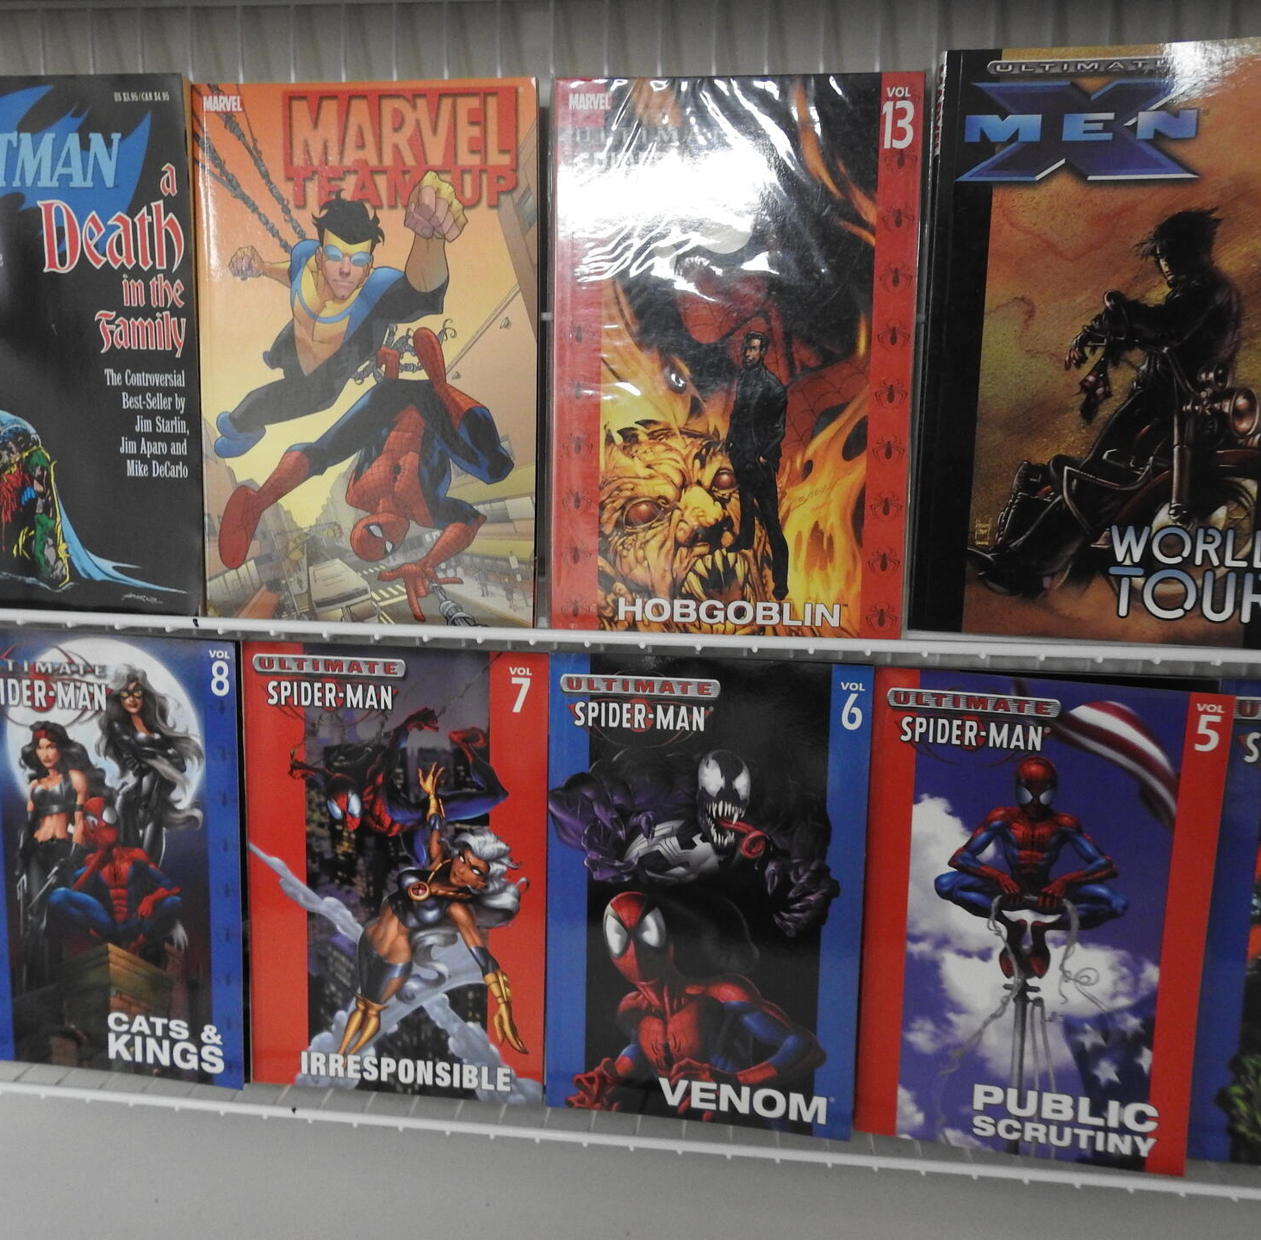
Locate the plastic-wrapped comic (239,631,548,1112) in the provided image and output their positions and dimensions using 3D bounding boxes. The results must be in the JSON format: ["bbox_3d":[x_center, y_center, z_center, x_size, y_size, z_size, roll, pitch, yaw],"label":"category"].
[{"bbox_3d":[-0.129,0.140,0.636,0.168,0.258,0.010,2,8,5],"label":"plastic-wrapped comic"}]

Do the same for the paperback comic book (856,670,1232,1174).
[{"bbox_3d":[0.208,0.156,0.594,0.168,0.258,0.010,3,10,12],"label":"paperback comic book"}]

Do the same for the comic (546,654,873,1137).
[{"bbox_3d":[0.039,0.148,0.617,0.168,0.258,0.010,2,8,9],"label":"comic"}]

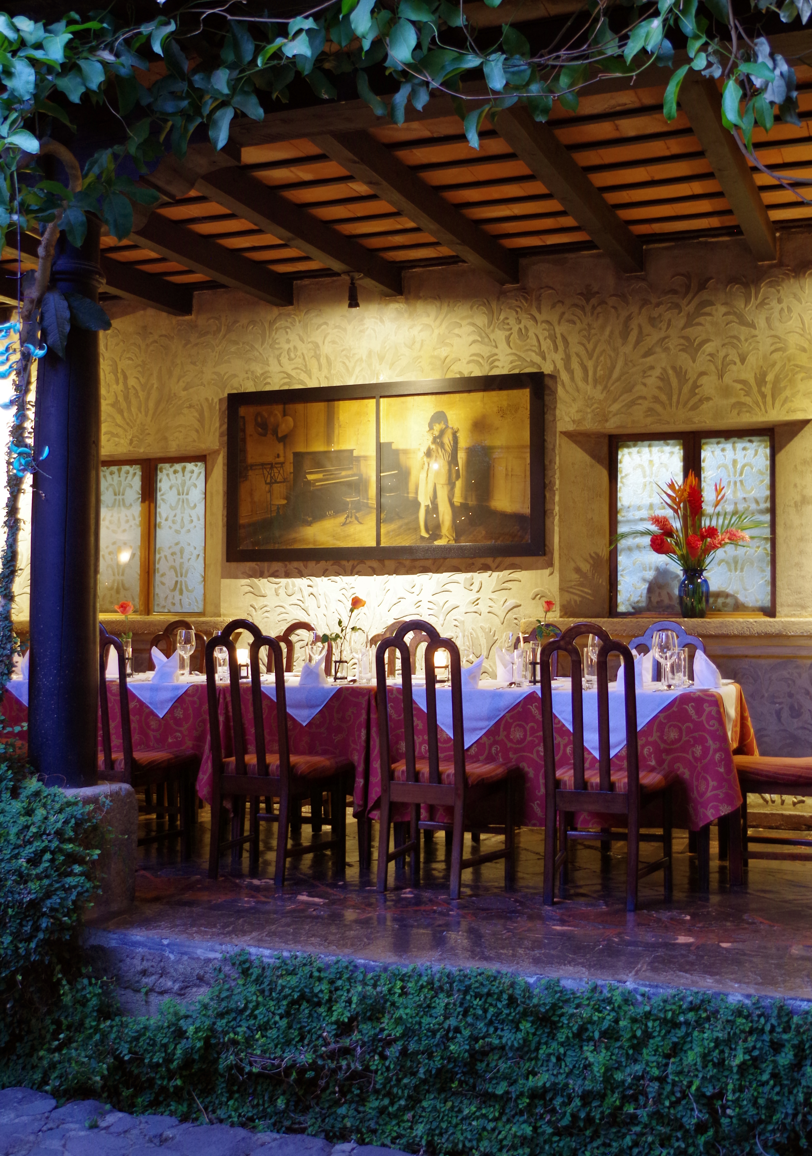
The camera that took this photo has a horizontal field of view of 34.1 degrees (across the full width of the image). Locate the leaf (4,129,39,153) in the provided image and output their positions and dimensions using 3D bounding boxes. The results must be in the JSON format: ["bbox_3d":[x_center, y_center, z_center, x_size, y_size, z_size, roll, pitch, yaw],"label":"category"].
[{"bbox_3d":[-1.204,-1.368,4.150,0.120,0.080,0.050,15,-25,-10],"label":"leaf"}]

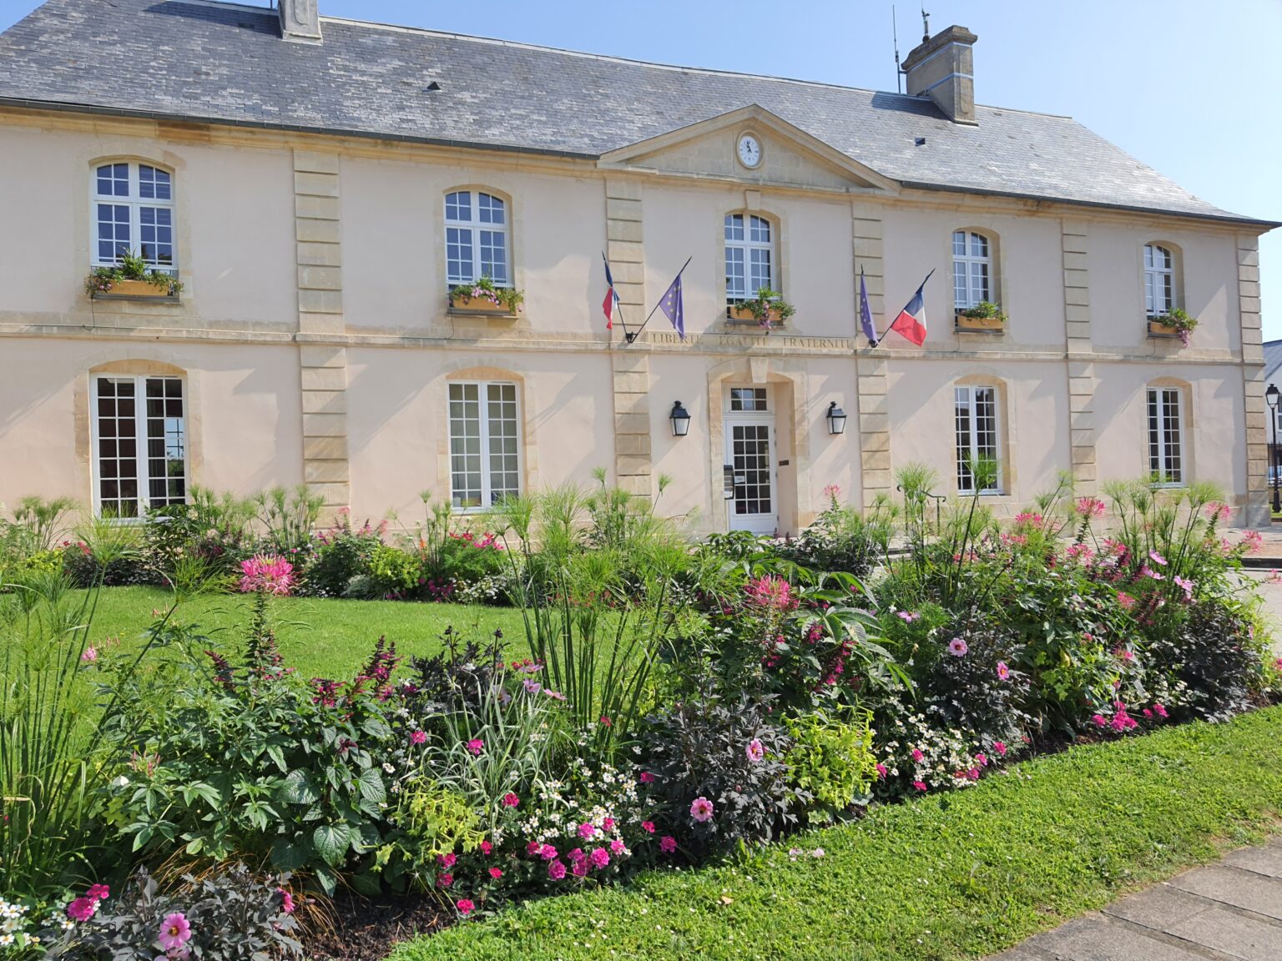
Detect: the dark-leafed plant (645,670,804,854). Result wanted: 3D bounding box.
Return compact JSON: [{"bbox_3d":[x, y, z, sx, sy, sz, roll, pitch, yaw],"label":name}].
[{"bbox_3d":[0.352,1.239,4.200,0.660,0.660,0.580,-2,0,4],"label":"dark-leafed plant"}]

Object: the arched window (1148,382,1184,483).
[{"bbox_3d":[11.485,-0.978,21.133,1.220,2.200,0.150,-1,-1,-19],"label":"arched window"}]

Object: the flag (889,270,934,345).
[{"bbox_3d":[4.939,-3.147,17.588,0.780,1.341,0.250,-2,-1,27],"label":"flag"}]

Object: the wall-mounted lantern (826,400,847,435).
[{"bbox_3d":[3.580,-1.144,17.660,0.310,0.597,0.280,-2,-1,-22],"label":"wall-mounted lantern"}]

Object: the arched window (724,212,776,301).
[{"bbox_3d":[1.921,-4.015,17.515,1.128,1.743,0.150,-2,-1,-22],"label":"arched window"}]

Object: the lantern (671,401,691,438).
[{"bbox_3d":[0.702,-1.079,16.874,0.300,0.610,0.400,-1,-1,-19],"label":"lantern"}]

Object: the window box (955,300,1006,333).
[{"bbox_3d":[6.807,-3.288,19.276,0.980,0.560,0.380,-1,-1,-19],"label":"window box"}]

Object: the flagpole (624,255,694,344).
[{"bbox_3d":[0.328,-3.038,16.376,1.270,1.330,0.300,-2,-1,32],"label":"flagpole"}]

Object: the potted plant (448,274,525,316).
[{"bbox_3d":[-2.585,-3.050,15.982,1.170,0.630,0.420,-1,-1,-19],"label":"potted plant"}]

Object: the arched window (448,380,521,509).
[{"bbox_3d":[-2.626,-0.606,16.184,1.240,2.180,0.150,-1,-1,-19],"label":"arched window"}]

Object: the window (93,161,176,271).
[{"bbox_3d":[-7.272,-3.742,13.853,1.094,1.715,0.150,-2,-1,-22],"label":"window"}]

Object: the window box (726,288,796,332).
[{"bbox_3d":[2.167,-3.093,17.238,1.243,0.706,0.380,-2,-1,-22],"label":"window box"}]

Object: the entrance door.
[{"bbox_3d":[2.079,-0.378,18.174,1.100,2.770,0.150,-1,-1,-19],"label":"entrance door"}]

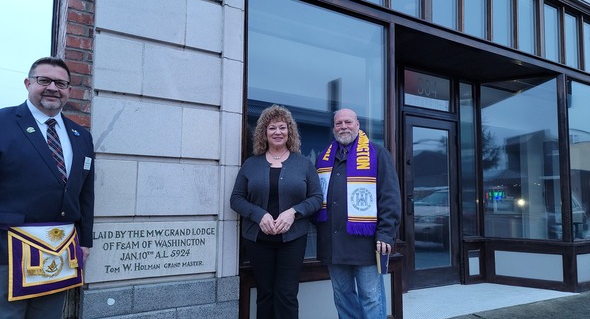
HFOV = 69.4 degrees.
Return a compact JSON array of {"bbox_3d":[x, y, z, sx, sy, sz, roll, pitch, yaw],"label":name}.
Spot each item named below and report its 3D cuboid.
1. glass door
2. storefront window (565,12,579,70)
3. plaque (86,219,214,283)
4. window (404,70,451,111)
[{"bbox_3d":[1.723,0.532,5.355,0.969,2.085,0.050,3,-5,-31],"label":"glass door"},{"bbox_3d":[3.658,-1.565,5.673,0.339,0.705,0.050,3,-5,-31],"label":"storefront window"},{"bbox_3d":[-0.878,0.560,2.683,0.789,0.347,0.050,3,-5,-31],"label":"plaque"},{"bbox_3d":[1.683,-0.864,5.449,0.848,0.433,0.040,3,-5,-31],"label":"window"}]

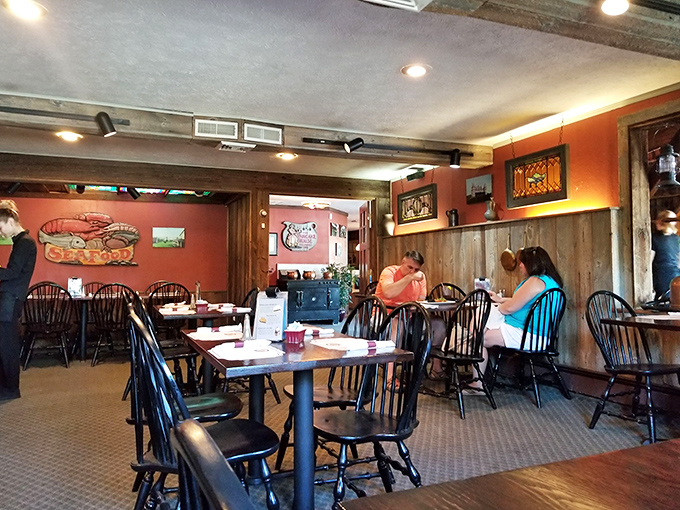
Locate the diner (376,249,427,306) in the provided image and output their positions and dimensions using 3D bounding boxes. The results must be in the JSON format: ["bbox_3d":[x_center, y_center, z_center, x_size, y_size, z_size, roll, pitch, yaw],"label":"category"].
[{"bbox_3d":[0.650,0.598,4.951,0.620,1.250,0.780,0,-2,-24],"label":"diner"}]

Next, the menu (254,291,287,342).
[{"bbox_3d":[-0.343,0.294,2.548,0.155,0.260,0.075,-1,-2,20],"label":"menu"}]

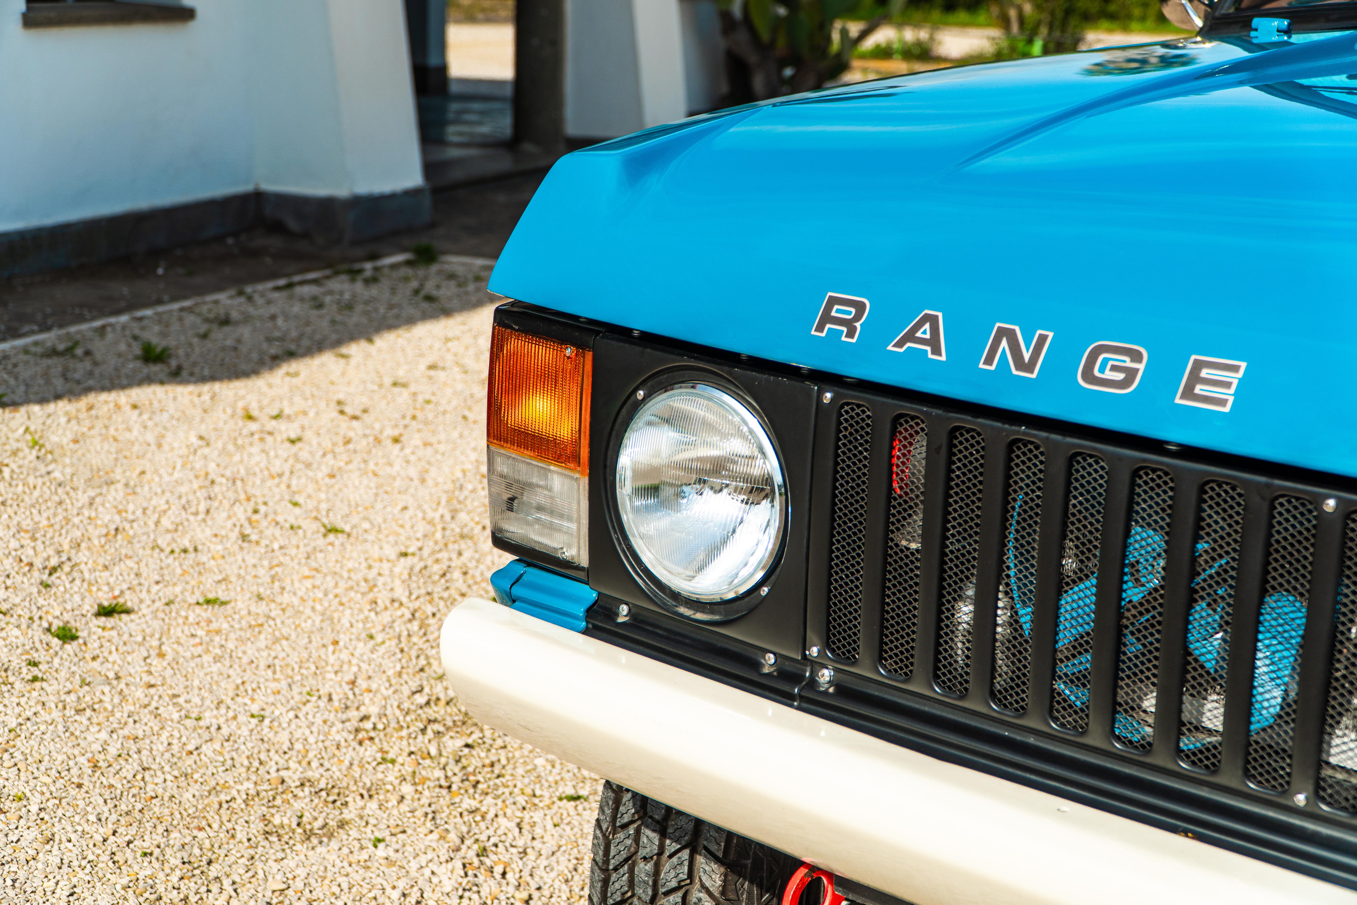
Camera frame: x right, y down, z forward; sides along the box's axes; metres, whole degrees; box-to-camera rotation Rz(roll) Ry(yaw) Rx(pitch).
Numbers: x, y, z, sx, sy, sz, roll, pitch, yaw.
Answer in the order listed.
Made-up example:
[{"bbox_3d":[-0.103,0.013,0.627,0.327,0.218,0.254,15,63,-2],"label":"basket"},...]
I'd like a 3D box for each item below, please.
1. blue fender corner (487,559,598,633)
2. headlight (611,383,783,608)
[{"bbox_3d":[-0.109,0.129,1.834,0.143,0.063,0.075,14,20,39],"label":"blue fender corner"},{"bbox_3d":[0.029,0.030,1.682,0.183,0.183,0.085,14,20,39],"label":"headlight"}]

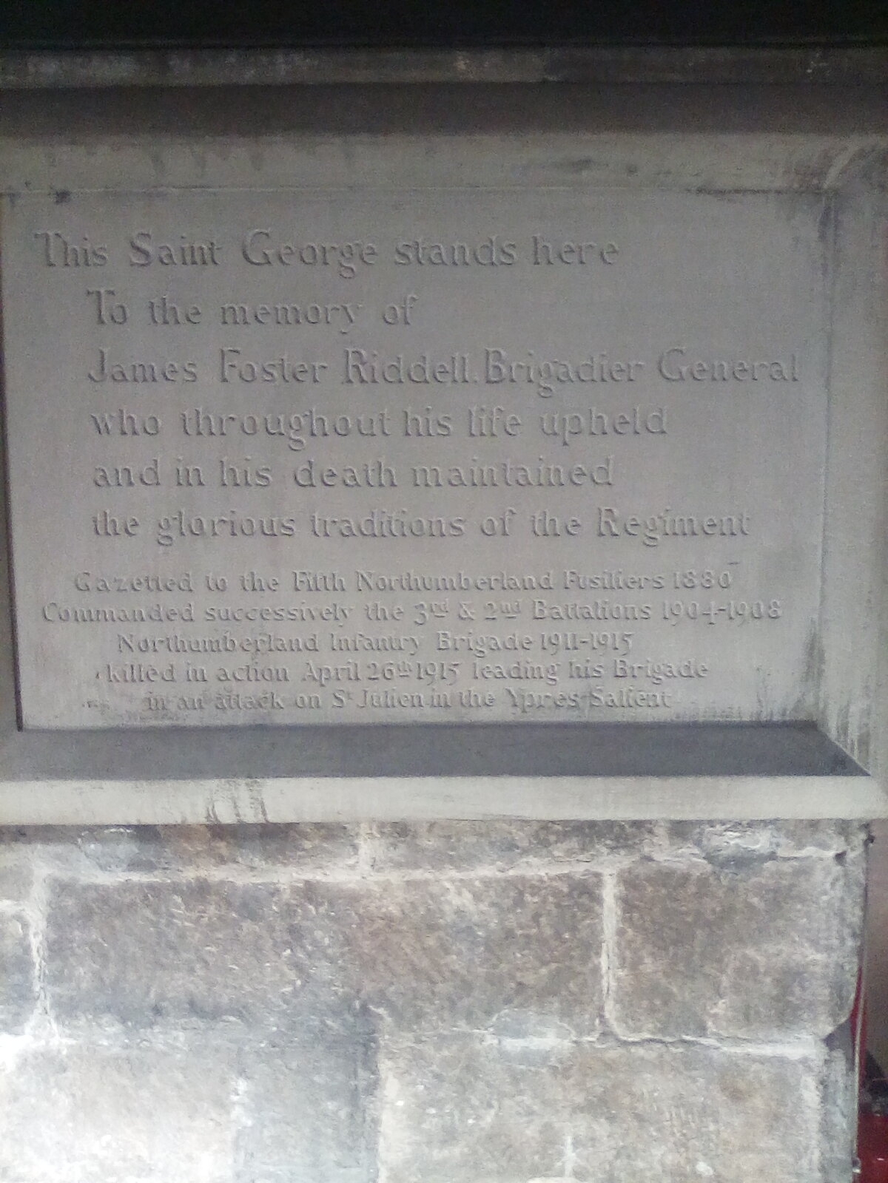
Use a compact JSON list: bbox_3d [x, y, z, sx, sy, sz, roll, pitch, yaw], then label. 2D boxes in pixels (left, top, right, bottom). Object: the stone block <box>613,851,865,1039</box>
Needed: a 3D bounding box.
[{"bbox_3d":[0.334,0.397,1.465,0.282,0.215,0.190,0,5,-1],"label":"stone block"}]

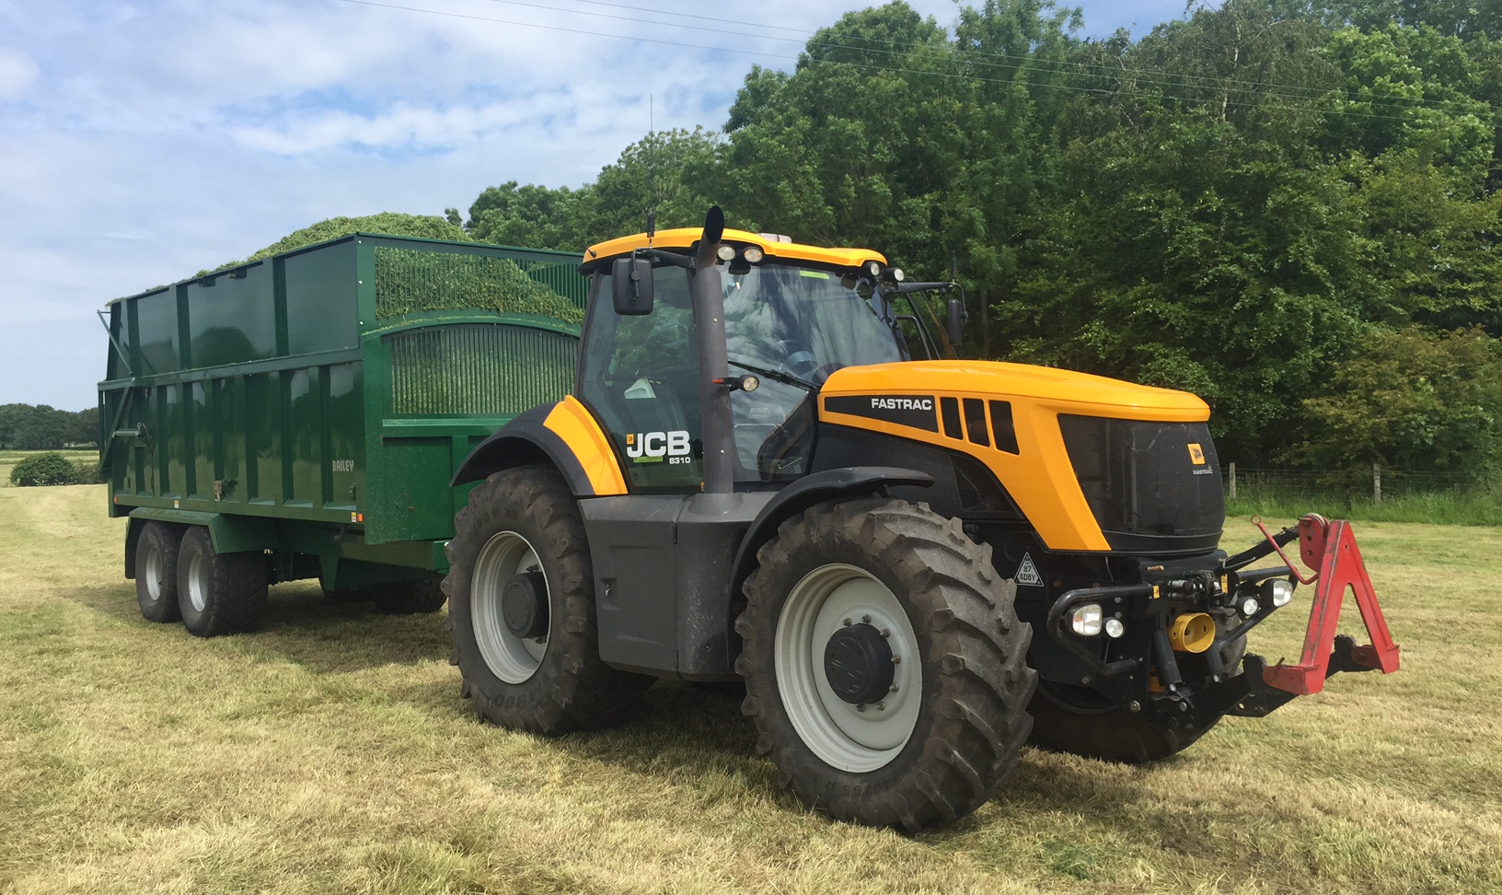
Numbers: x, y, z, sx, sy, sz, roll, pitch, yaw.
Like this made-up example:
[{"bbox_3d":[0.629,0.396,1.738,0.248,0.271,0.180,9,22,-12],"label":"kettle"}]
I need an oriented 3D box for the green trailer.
[{"bbox_3d":[-4.362,0.082,13.274,2.450,3.660,7.750,-2,1,-43],"label":"green trailer"}]

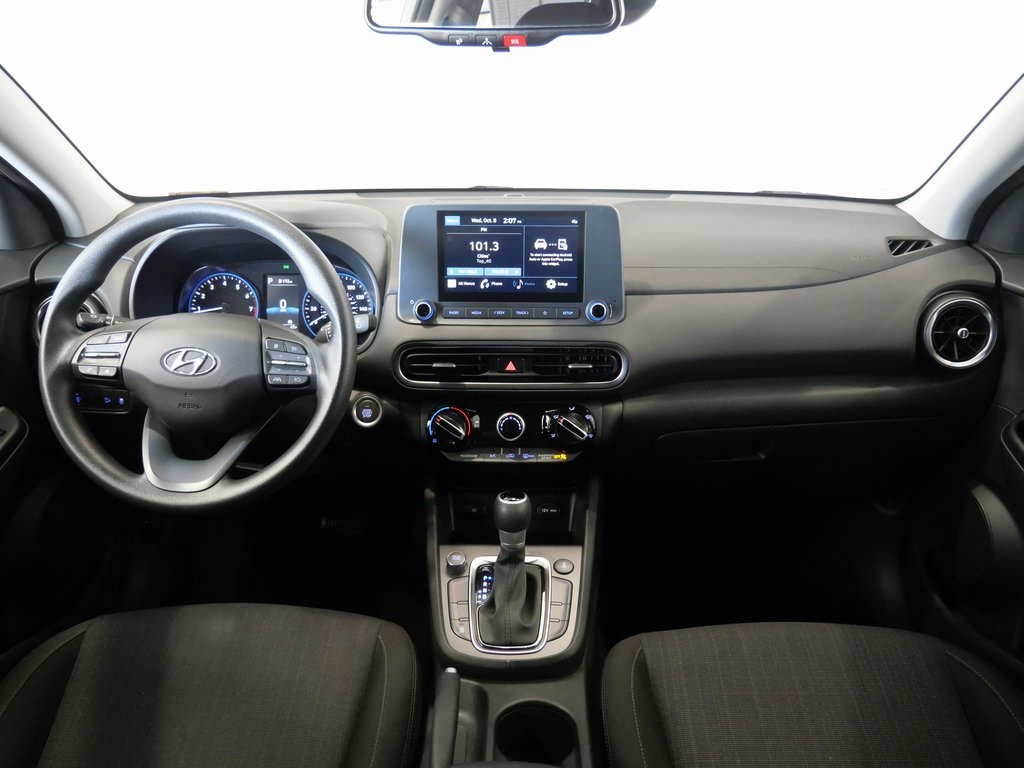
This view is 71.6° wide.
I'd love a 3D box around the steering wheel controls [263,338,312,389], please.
[{"bbox_3d":[-0.261,-0.025,0.828,0.053,0.058,0.020,2,-7,7],"label":"steering wheel controls"}]

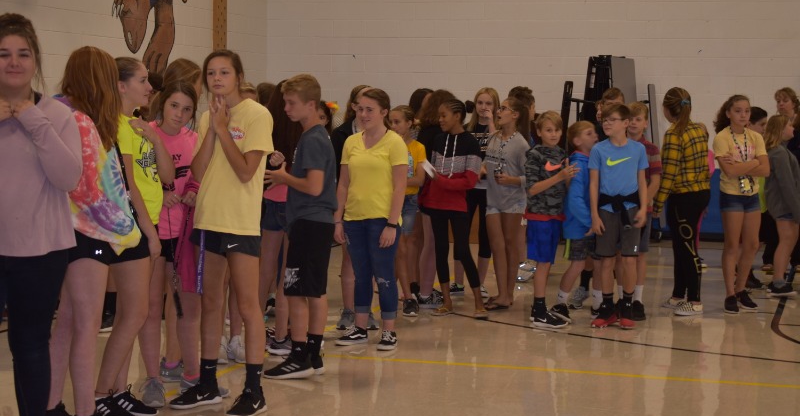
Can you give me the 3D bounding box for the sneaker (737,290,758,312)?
[{"bbox_3d":[2.519,0.675,11.183,0.092,0.105,0.250,-1,4,-27],"label":"sneaker"}]

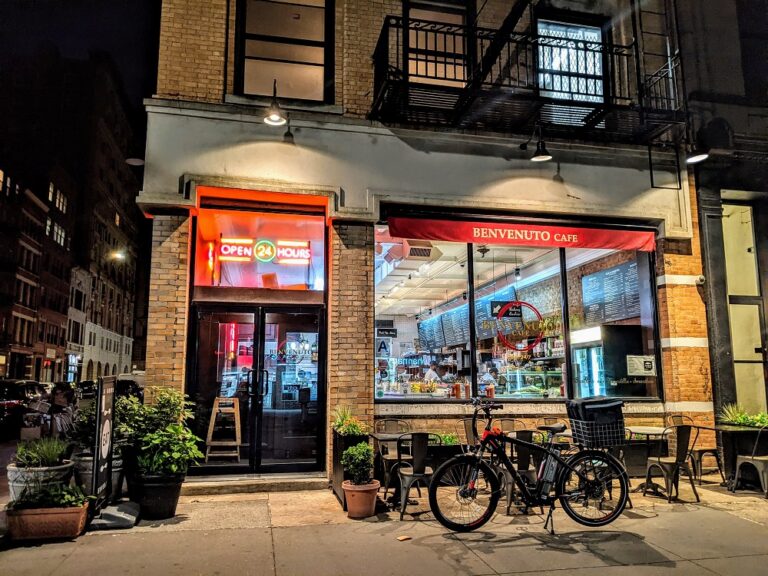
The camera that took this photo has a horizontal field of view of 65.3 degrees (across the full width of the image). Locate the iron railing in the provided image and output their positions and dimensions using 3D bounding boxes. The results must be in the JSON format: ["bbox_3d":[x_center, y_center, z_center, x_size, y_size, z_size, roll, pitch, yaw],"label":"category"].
[{"bbox_3d":[2.044,-2.862,8.405,4.332,0.951,0.951,2,-9,-13],"label":"iron railing"}]

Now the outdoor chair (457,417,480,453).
[{"bbox_3d":[1.171,2.063,7.362,0.440,0.850,0.490,2,-9,-12],"label":"outdoor chair"}]

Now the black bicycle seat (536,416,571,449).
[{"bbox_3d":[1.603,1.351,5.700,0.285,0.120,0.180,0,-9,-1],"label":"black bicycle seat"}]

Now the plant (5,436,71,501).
[{"bbox_3d":[-3.372,1.878,5.923,0.617,0.813,0.617,2,-9,-13],"label":"plant"}]

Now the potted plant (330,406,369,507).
[{"bbox_3d":[-0.376,1.892,6.853,0.330,1.040,1.030,2,-9,-12],"label":"potted plant"}]

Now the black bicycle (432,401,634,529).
[{"bbox_3d":[1.371,1.657,5.644,1.921,1.205,0.608,1,-9,-6],"label":"black bicycle"}]

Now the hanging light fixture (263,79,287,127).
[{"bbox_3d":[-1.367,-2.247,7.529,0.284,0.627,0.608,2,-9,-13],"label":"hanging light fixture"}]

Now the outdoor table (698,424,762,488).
[{"bbox_3d":[4.438,2.170,7.671,0.630,0.740,0.640,2,-9,-12],"label":"outdoor table"}]

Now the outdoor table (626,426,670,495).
[{"bbox_3d":[3.268,2.130,7.408,0.620,0.740,0.620,2,-9,-12],"label":"outdoor table"}]

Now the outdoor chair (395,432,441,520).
[{"bbox_3d":[0.339,1.891,6.158,0.440,0.850,0.490,1,-9,-4],"label":"outdoor chair"}]

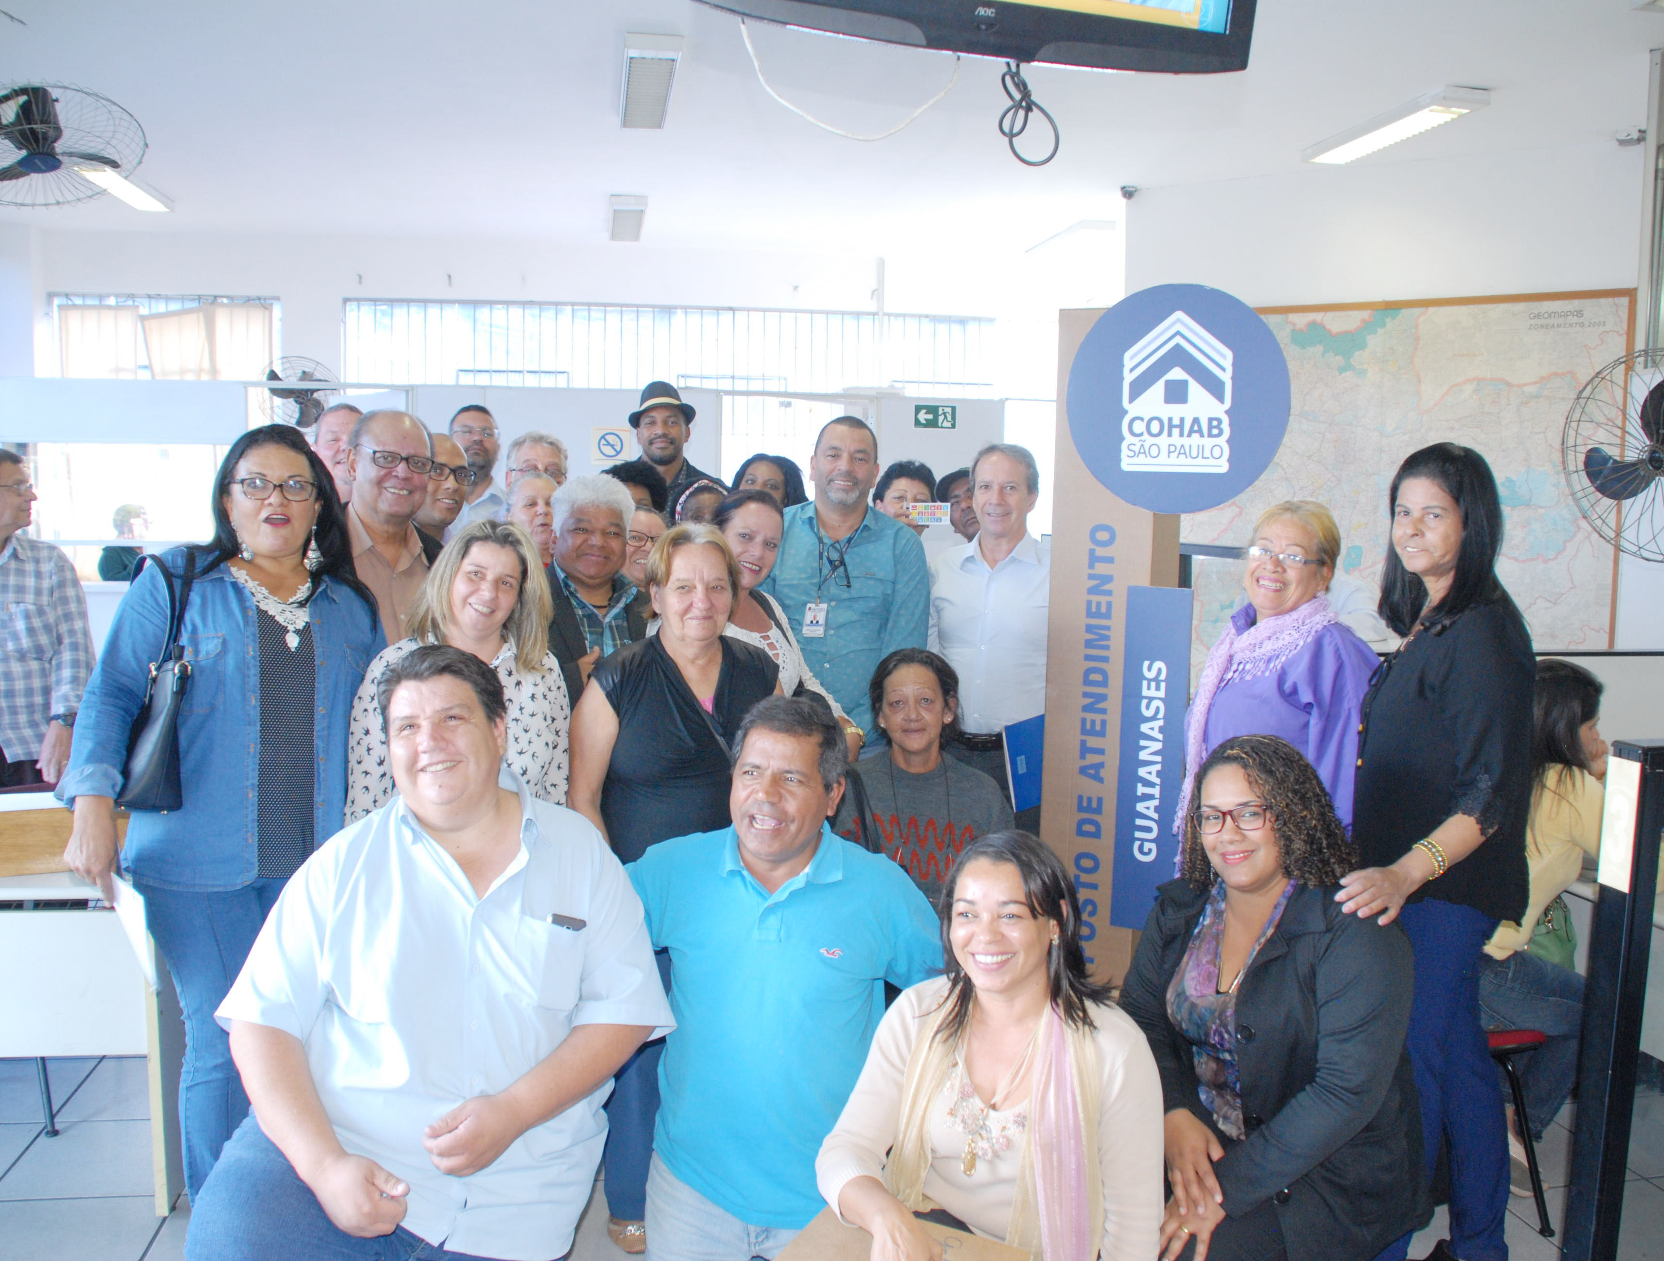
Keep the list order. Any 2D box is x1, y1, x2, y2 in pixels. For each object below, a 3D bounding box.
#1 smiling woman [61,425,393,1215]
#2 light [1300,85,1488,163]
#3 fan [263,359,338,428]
[{"bbox_3d":[-1.131,0.442,2.725,0.570,1.663,0.380,-2,6,-25],"label":"smiling woman"},{"bbox_3d":[2.839,-2.549,7.179,0.240,0.070,1.250,0,5,-10],"label":"light"},{"bbox_3d":[-3.818,-1.694,10.150,0.600,0.600,0.380,1,12,0],"label":"fan"}]

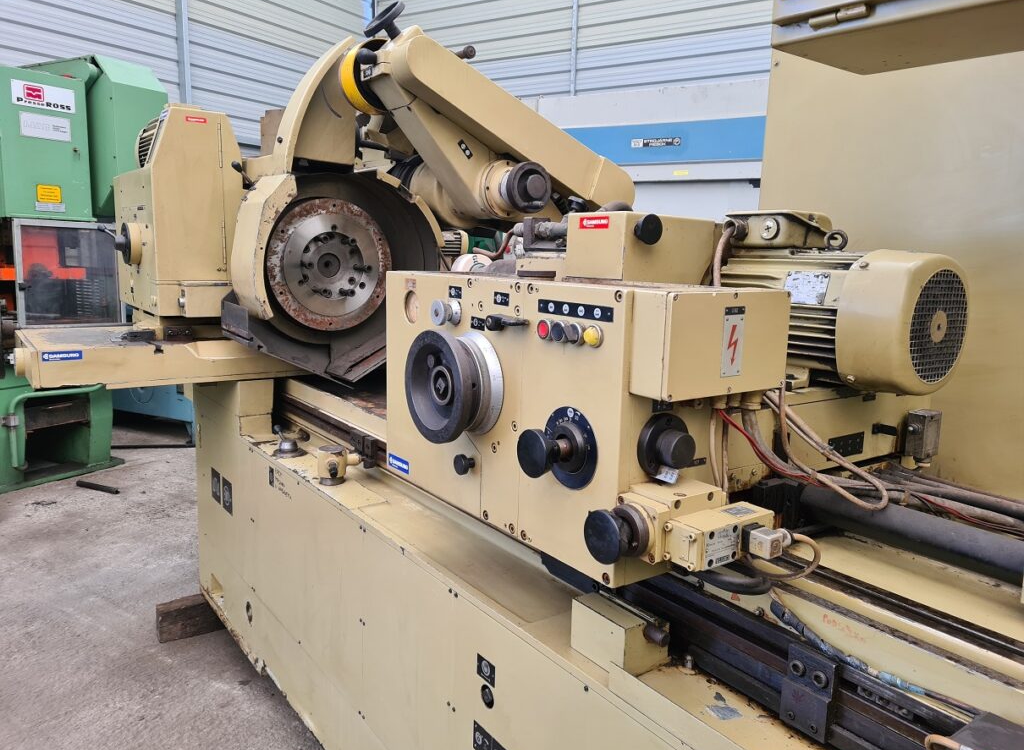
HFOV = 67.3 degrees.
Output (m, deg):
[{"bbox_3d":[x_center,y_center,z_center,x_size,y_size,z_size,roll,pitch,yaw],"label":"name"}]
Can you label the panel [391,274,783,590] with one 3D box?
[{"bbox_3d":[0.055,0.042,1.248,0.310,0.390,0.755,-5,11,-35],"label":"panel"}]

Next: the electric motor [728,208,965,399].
[{"bbox_3d":[0.588,-0.146,1.445,0.240,0.312,0.443,-5,11,-35],"label":"electric motor"}]

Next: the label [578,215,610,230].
[{"bbox_3d":[0.166,-0.304,1.540,0.004,0.023,0.085,-5,11,-35],"label":"label"}]

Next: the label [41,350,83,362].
[{"bbox_3d":[-1.099,-0.046,1.880,0.085,0.023,0.004,-5,11,-35],"label":"label"}]

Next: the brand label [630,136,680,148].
[{"bbox_3d":[0.733,-1.177,3.900,0.258,0.043,0.005,6,10,28],"label":"brand label"}]

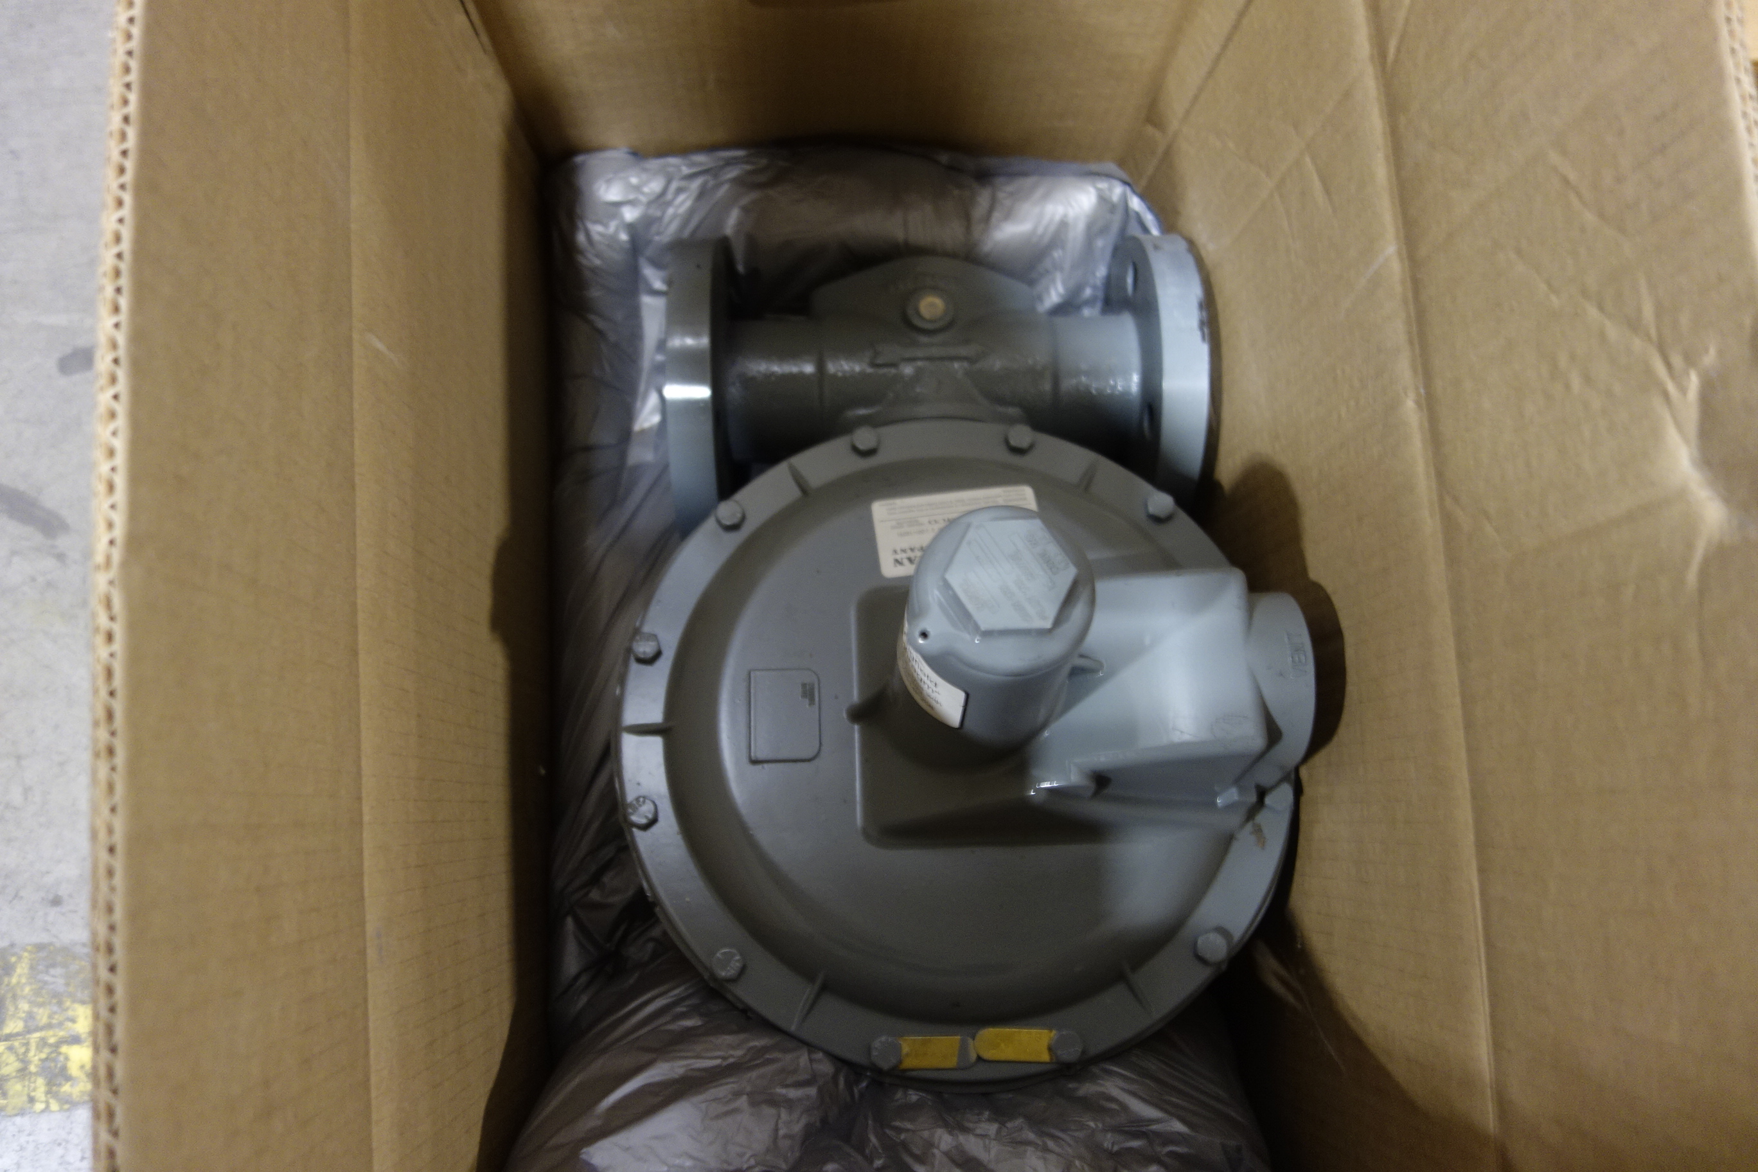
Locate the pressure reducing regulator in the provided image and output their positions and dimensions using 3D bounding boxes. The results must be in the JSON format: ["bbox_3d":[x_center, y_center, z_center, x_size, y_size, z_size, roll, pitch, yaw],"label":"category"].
[{"bbox_3d":[0.032,-0.007,0.585,0.293,0.319,0.414,-1,70,-2],"label":"pressure reducing regulator"}]

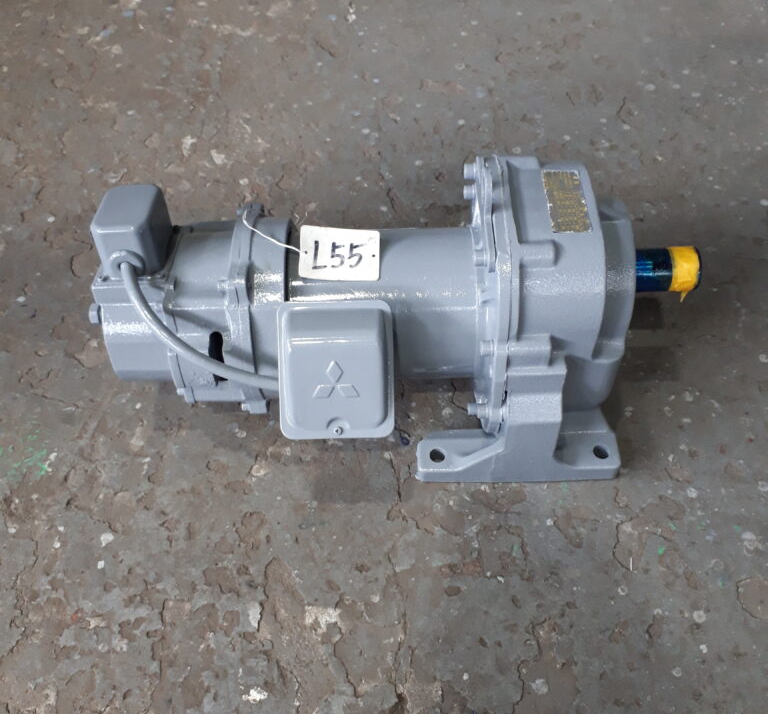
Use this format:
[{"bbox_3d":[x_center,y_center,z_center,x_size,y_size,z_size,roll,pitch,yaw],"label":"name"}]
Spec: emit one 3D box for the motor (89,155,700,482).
[{"bbox_3d":[0.005,-0.055,0.880,0.665,0.325,0.315,0,53,0],"label":"motor"}]

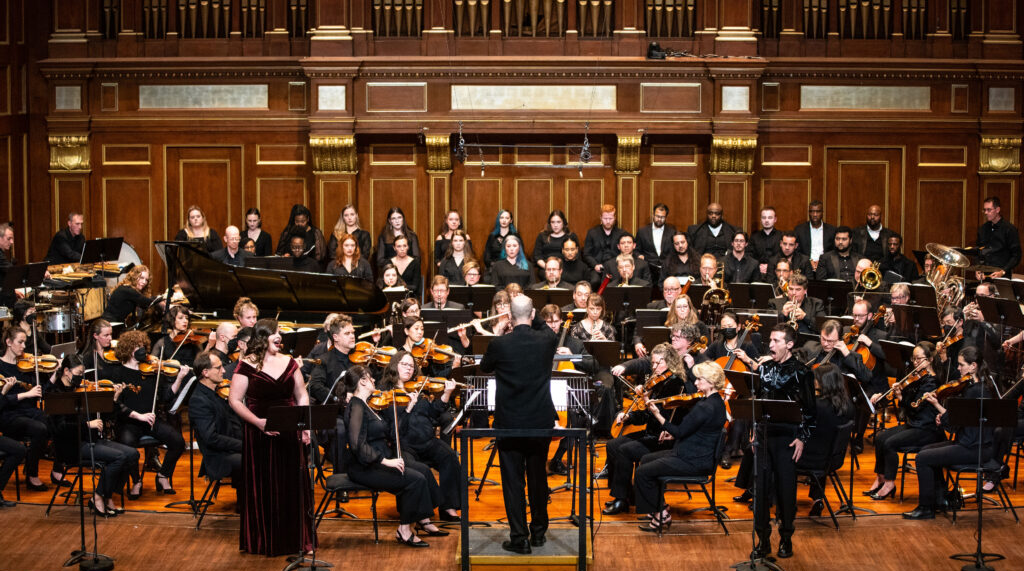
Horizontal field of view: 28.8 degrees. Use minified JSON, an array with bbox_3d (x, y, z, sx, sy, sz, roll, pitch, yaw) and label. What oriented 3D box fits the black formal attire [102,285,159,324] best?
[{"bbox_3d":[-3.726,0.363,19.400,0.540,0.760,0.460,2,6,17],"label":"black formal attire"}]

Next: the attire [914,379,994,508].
[{"bbox_3d":[3.562,1.264,16.030,0.620,1.060,0.460,-2,6,-16],"label":"attire"}]

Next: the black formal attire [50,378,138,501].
[{"bbox_3d":[-3.438,1.277,16.400,0.660,0.980,0.500,2,6,16],"label":"black formal attire"}]

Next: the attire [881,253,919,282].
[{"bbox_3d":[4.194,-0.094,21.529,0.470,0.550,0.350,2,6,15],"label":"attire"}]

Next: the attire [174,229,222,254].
[{"bbox_3d":[-3.338,-0.278,21.200,0.500,0.650,0.310,0,6,-6],"label":"attire"}]

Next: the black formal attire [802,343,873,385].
[{"bbox_3d":[2.722,0.850,16.600,0.570,0.820,0.540,4,6,37],"label":"black formal attire"}]

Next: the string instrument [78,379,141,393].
[{"bbox_3d":[-3.321,0.821,16.350,0.590,0.110,0.210,8,33,-22],"label":"string instrument"}]

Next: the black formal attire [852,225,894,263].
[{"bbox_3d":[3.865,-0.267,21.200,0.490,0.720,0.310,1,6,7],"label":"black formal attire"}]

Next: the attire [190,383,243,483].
[{"bbox_3d":[-2.196,1.269,15.700,0.680,1.000,0.500,2,6,21],"label":"attire"}]

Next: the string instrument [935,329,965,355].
[{"bbox_3d":[4.083,0.525,18.500,0.220,0.100,0.620,-33,0,32],"label":"string instrument"}]

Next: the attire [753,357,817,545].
[{"bbox_3d":[2.016,1.194,14.680,0.500,1.440,0.320,4,7,31],"label":"attire"}]

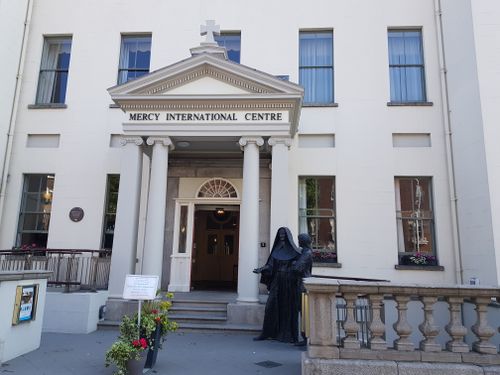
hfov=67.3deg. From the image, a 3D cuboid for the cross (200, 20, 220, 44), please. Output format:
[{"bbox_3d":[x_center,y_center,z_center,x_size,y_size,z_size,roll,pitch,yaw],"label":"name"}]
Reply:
[{"bbox_3d":[-0.940,-3.723,9.053,0.472,0.649,0.155,1,-11,4],"label":"cross"}]

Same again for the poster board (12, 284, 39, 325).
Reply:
[{"bbox_3d":[-3.174,1.663,5.357,0.078,0.536,0.451,1,-11,0],"label":"poster board"}]

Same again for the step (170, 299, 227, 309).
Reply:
[{"bbox_3d":[-1.058,2.552,8.206,1.311,0.155,0.338,1,-11,4],"label":"step"}]

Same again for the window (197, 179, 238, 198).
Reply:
[{"bbox_3d":[-0.892,0.023,10.520,1.184,0.578,0.113,1,-11,4],"label":"window"}]

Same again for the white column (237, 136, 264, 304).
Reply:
[{"bbox_3d":[0.022,0.673,8.297,0.564,3.617,0.508,1,-11,4],"label":"white column"}]

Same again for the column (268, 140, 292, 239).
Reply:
[{"bbox_3d":[0.656,0.677,8.243,0.543,3.617,0.479,1,-11,4],"label":"column"}]

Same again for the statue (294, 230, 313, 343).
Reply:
[{"bbox_3d":[0.918,1.745,6.513,0.451,1.861,0.493,-2,-11,15],"label":"statue"}]

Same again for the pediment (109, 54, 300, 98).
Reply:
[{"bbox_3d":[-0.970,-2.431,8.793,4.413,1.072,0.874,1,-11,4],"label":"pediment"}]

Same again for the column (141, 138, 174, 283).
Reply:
[{"bbox_3d":[-2.075,0.651,8.431,0.564,3.617,0.508,1,-11,4],"label":"column"}]

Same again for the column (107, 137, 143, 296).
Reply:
[{"bbox_3d":[-2.712,0.642,8.457,0.543,3.617,0.479,1,-11,4],"label":"column"}]

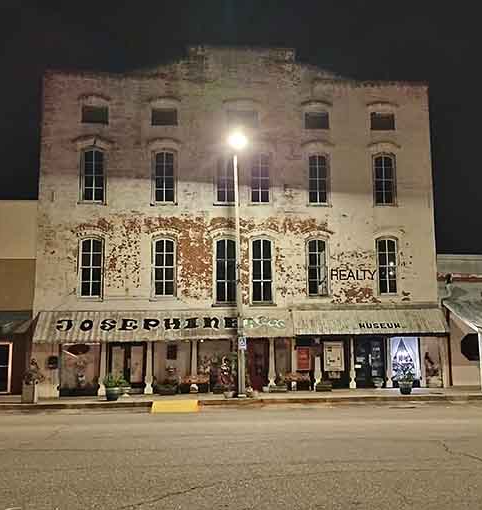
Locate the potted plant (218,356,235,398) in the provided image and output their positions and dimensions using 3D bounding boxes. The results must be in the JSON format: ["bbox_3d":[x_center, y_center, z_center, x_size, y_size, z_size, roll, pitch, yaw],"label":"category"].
[{"bbox_3d":[-0.546,4.695,20.330,0.678,1.626,0.620,0,-7,-6],"label":"potted plant"}]

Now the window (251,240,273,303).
[{"bbox_3d":[0.945,0.695,23.035,0.987,2.833,0.180,0,-7,-6],"label":"window"}]

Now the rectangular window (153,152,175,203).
[{"bbox_3d":[-3.328,-3.372,23.074,0.948,2.409,0.180,0,-7,-6],"label":"rectangular window"}]

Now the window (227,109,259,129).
[{"bbox_3d":[0.112,-6.120,23.779,1.444,0.933,0.180,0,-7,-6],"label":"window"}]

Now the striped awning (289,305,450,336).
[{"bbox_3d":[5.573,2.849,22.786,6.580,1.140,0.850,0,-7,-6],"label":"striped awning"}]

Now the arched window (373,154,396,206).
[{"bbox_3d":[6.378,-3.361,23.532,1.026,2.357,0.180,0,-8,-5],"label":"arched window"}]

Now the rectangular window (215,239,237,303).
[{"bbox_3d":[-0.601,0.696,22.367,0.992,2.799,0.180,0,-8,-5],"label":"rectangular window"}]

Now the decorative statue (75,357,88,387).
[{"bbox_3d":[-6.787,5.000,22.571,0.501,1.337,0.400,0,-7,-4],"label":"decorative statue"}]

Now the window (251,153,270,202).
[{"bbox_3d":[0.876,-3.382,23.526,0.874,2.206,0.180,0,-7,-6],"label":"window"}]

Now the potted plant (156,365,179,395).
[{"bbox_3d":[-2.985,5.057,21.544,0.997,1.246,0.650,0,-7,-6],"label":"potted plant"}]

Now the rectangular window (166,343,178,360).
[{"bbox_3d":[-2.941,4.109,22.526,0.484,0.733,0.120,0,-7,-6],"label":"rectangular window"}]

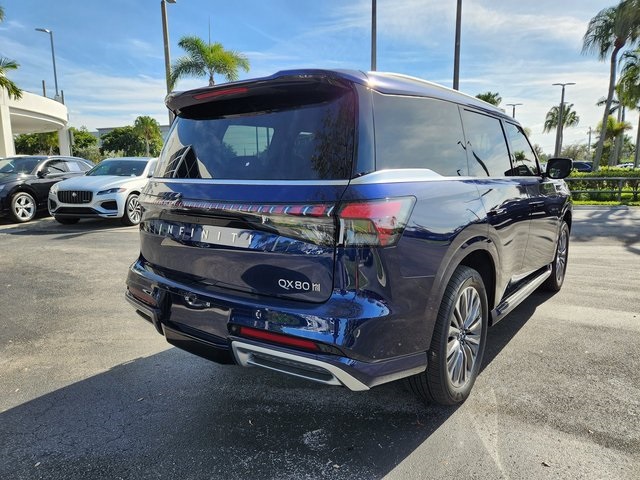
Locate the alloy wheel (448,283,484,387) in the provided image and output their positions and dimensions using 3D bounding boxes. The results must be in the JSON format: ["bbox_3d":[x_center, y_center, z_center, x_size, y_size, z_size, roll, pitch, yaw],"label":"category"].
[{"bbox_3d":[0.800,0.571,2.600,0.200,0.600,0.600,7,12,38],"label":"alloy wheel"}]

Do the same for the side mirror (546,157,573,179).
[{"bbox_3d":[2.244,-0.677,3.987,0.240,0.200,0.180,7,12,38],"label":"side mirror"}]

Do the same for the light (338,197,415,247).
[{"bbox_3d":[0.238,-0.075,1.820,0.220,0.220,0.400,5,11,30],"label":"light"}]

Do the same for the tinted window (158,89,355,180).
[{"bbox_3d":[-0.476,-0.535,2.304,1.500,0.430,0.160,7,-8,38],"label":"tinted window"}]

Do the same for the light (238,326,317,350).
[{"bbox_3d":[-0.183,0.446,1.897,0.430,0.055,0.070,5,11,31],"label":"light"}]

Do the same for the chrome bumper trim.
[{"bbox_3d":[-0.100,0.559,1.913,0.670,0.150,0.220,5,11,30],"label":"chrome bumper trim"}]

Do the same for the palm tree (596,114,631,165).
[{"bbox_3d":[21.510,-6.380,31.082,2.400,5.291,2.400,6,11,34],"label":"palm tree"}]

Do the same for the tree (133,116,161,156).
[{"bbox_3d":[-17.394,-8.903,43.024,2.800,6.776,2.800,-4,10,-21],"label":"tree"}]

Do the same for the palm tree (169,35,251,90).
[{"bbox_3d":[-5.832,-6.606,23.371,4.200,8.421,4.200,-2,9,-13],"label":"palm tree"}]

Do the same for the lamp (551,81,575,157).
[{"bbox_3d":[20.933,-9.131,37.205,2.200,8.771,0.400,0,9,0],"label":"lamp"}]

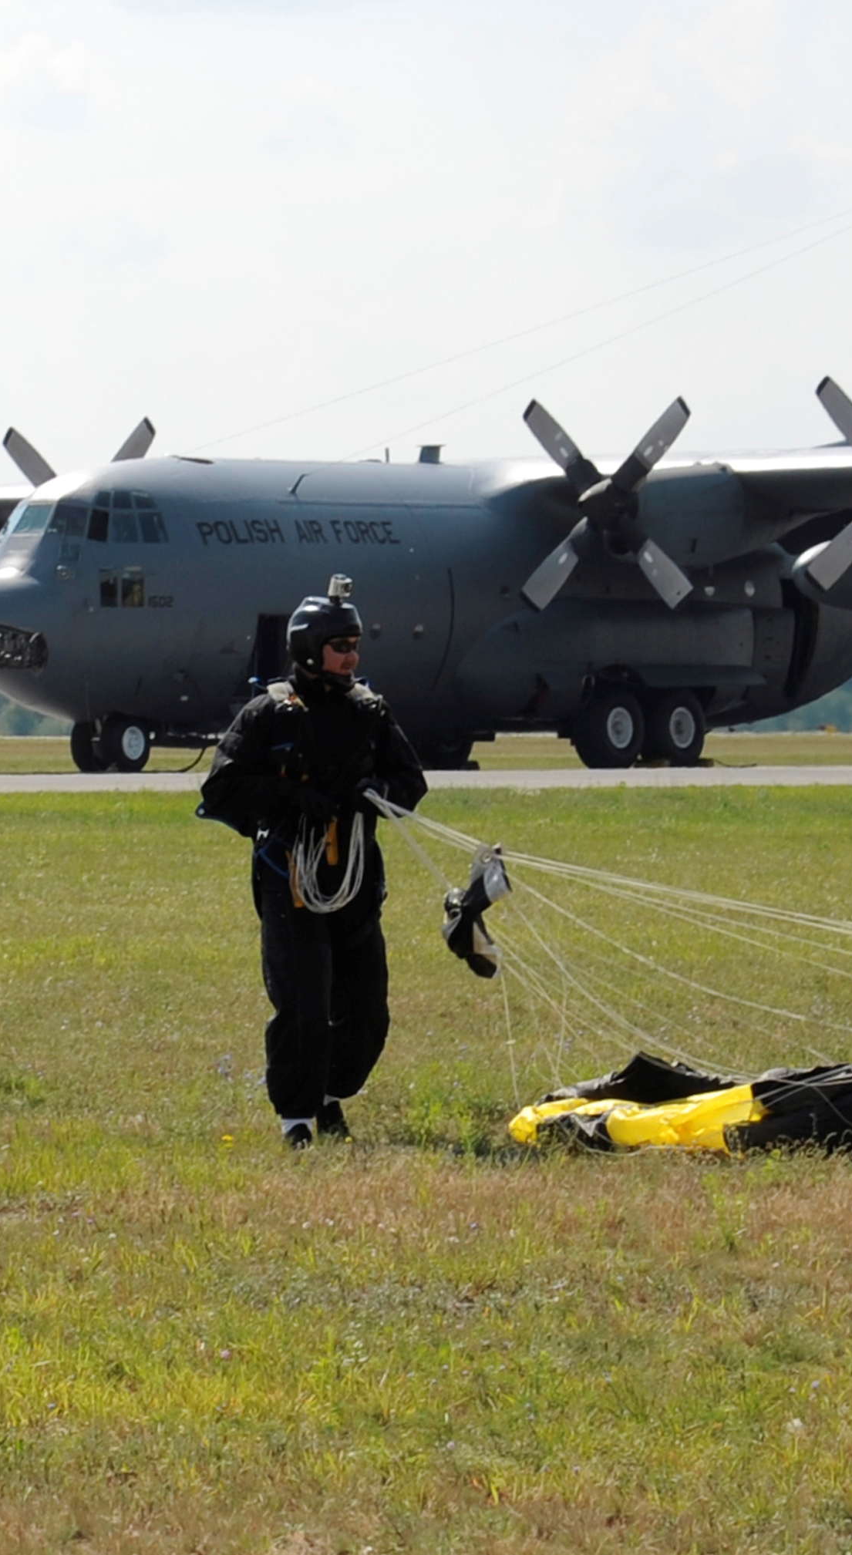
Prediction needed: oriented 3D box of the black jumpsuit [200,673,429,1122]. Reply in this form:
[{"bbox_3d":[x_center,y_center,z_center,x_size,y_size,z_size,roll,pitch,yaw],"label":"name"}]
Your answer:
[{"bbox_3d":[-0.365,0.400,15.000,0.690,1.490,0.460,0,1,-18],"label":"black jumpsuit"}]

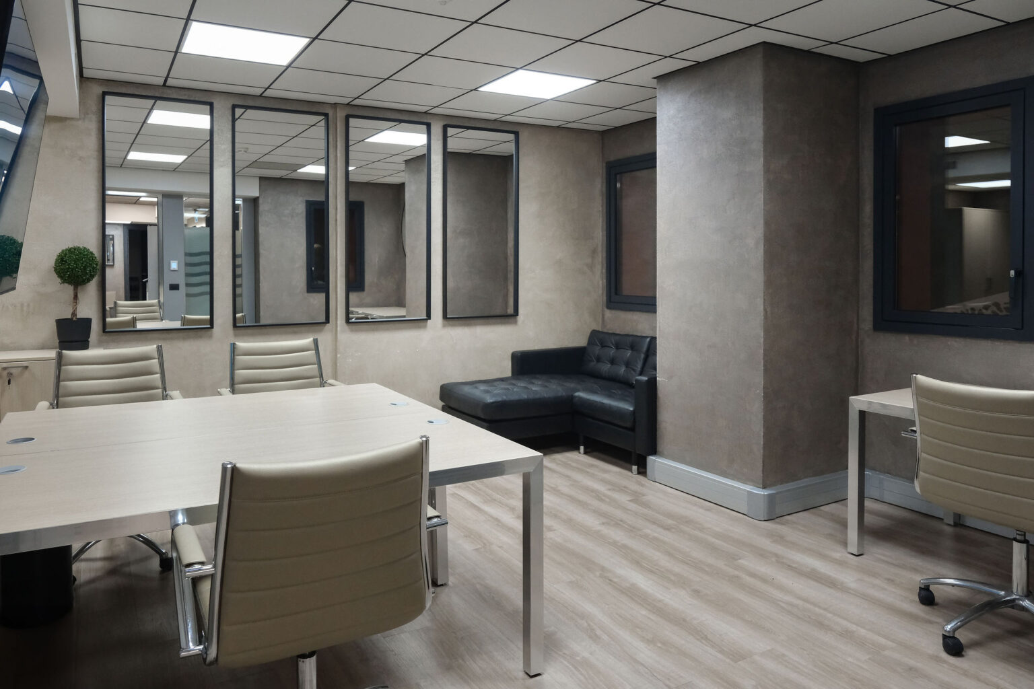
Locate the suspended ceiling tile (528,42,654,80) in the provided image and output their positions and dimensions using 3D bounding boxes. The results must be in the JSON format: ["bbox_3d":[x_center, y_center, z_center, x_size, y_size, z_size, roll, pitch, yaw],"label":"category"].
[{"bbox_3d":[0.430,-1.631,3.972,0.595,0.020,0.595,-5,9,-29],"label":"suspended ceiling tile"}]

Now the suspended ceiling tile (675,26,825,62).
[{"bbox_3d":[1.253,-1.606,3.743,0.595,0.020,0.595,-5,9,-29],"label":"suspended ceiling tile"}]

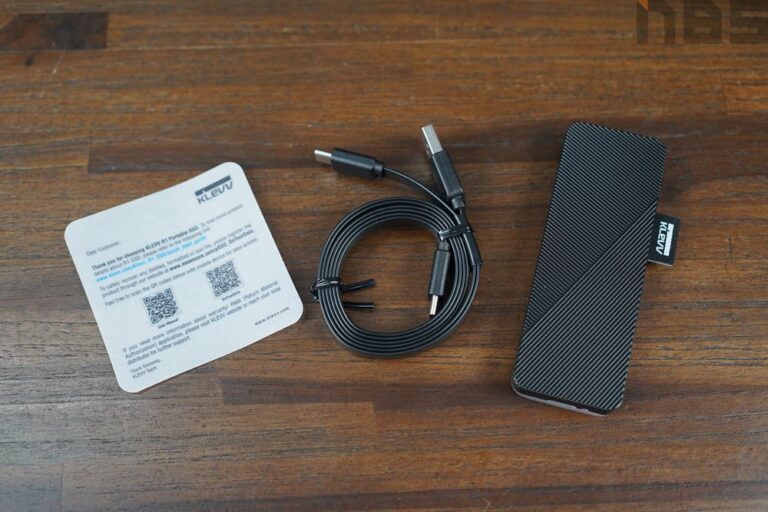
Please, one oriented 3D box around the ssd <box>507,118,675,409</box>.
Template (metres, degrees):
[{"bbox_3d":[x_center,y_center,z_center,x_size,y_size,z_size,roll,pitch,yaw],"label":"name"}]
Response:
[{"bbox_3d":[0.088,0.004,0.348,0.050,0.013,0.121,14,68,6],"label":"ssd"}]

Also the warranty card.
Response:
[{"bbox_3d":[-0.083,0.007,0.352,0.079,0.001,0.080,-23,69,-10],"label":"warranty card"}]

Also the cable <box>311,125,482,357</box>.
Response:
[{"bbox_3d":[0.004,-0.008,0.351,0.070,0.015,0.099,-4,67,-2],"label":"cable"}]

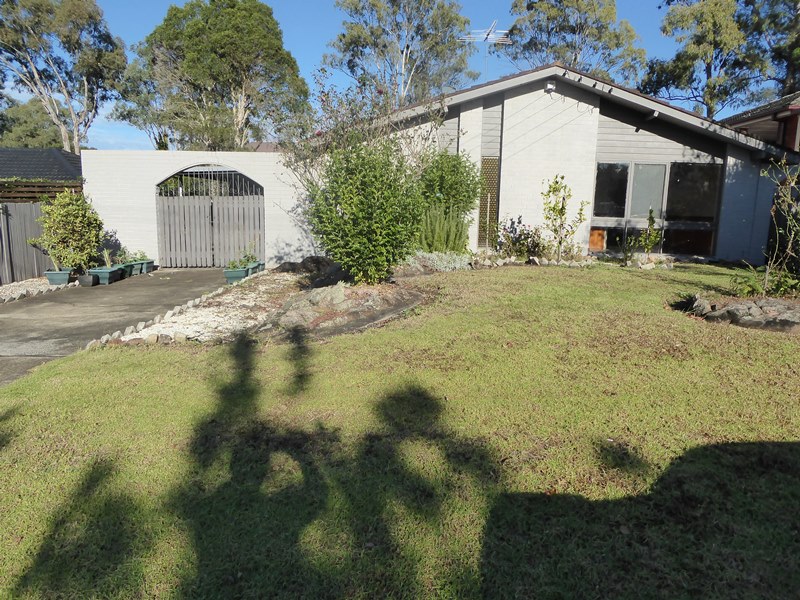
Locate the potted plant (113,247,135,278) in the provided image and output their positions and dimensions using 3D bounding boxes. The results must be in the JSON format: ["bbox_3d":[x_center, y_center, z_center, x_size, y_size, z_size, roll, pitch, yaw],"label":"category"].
[{"bbox_3d":[-5.438,-0.735,11.253,0.360,0.577,0.420,1,9,0],"label":"potted plant"}]

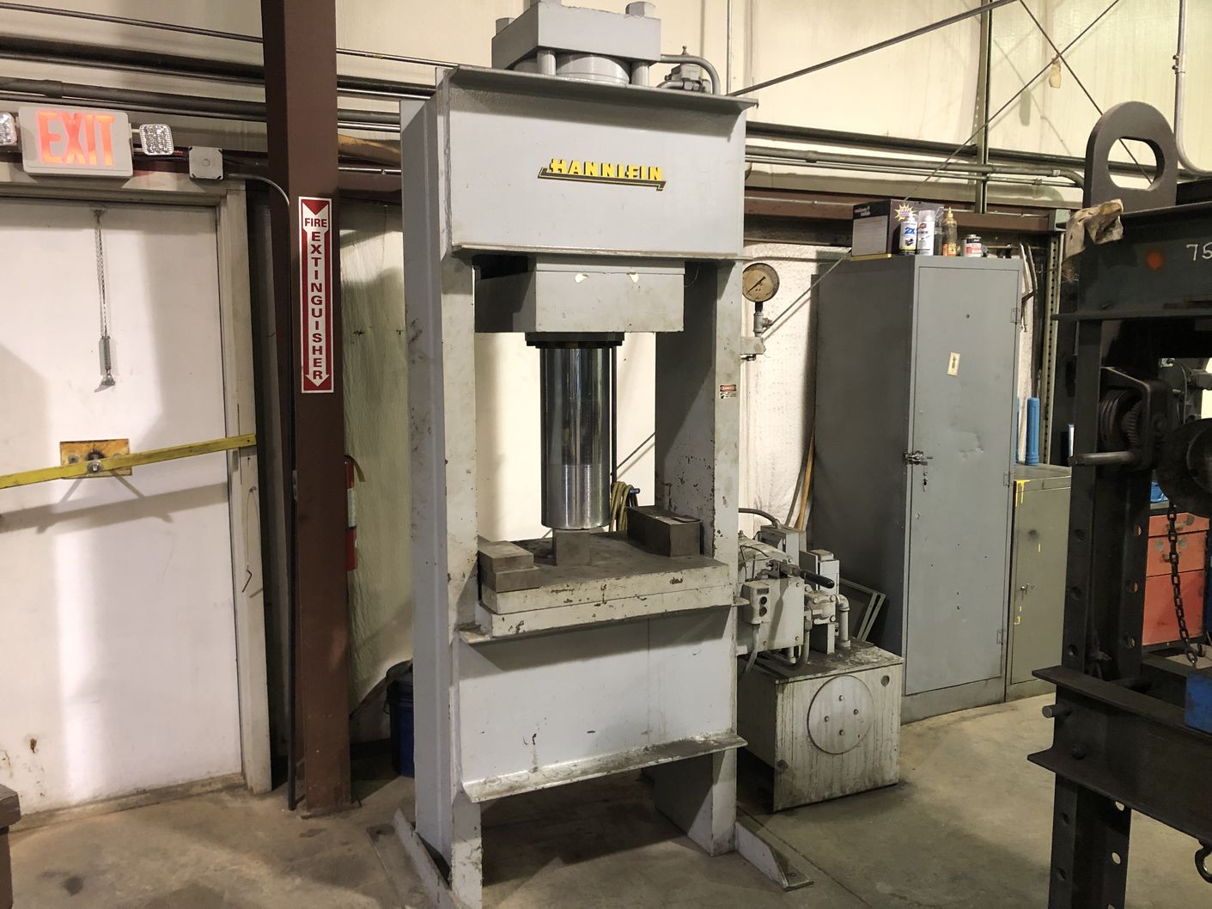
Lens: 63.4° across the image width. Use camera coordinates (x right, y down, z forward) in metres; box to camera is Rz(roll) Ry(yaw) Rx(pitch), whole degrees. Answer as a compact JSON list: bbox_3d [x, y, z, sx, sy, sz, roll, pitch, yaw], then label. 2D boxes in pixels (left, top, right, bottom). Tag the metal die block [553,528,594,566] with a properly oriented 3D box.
[{"bbox_3d":[-0.102,0.271,2.943,0.104,0.105,0.105,-1,6,-6],"label":"metal die block"}]

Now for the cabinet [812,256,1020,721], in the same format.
[{"bbox_3d":[1.403,0.130,4.481,0.605,1.970,0.615,-3,7,-25],"label":"cabinet"}]

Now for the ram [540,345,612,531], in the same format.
[{"bbox_3d":[-0.092,-0.051,2.993,0.210,0.550,0.210,0,6,0],"label":"ram"}]

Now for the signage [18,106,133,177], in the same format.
[{"bbox_3d":[-1.690,-0.991,3.125,0.305,0.195,0.050,-3,7,-27],"label":"signage"}]

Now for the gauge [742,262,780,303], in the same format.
[{"bbox_3d":[0.484,-0.538,3.077,0.125,0.125,0.055,-2,6,-12],"label":"gauge"}]

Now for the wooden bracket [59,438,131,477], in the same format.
[{"bbox_3d":[-1.684,0.014,3.237,0.200,0.114,0.042,-3,7,-28],"label":"wooden bracket"}]

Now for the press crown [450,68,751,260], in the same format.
[{"bbox_3d":[-0.059,-0.776,2.814,0.882,0.441,0.460,-3,7,-25],"label":"press crown"}]

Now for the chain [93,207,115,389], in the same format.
[{"bbox_3d":[-1.635,-0.507,3.195,0.045,0.575,0.035,-3,7,-27],"label":"chain"}]

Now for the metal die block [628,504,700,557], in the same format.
[{"bbox_3d":[0.178,0.247,3.162,0.101,0.105,0.296,-3,7,-25],"label":"metal die block"}]

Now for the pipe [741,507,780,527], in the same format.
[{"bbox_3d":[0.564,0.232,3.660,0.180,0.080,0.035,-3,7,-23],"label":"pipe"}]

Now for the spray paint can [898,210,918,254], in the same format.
[{"bbox_3d":[1.267,-0.917,4.079,0.066,0.190,0.066,0,7,0],"label":"spray paint can"}]

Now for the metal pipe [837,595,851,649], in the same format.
[{"bbox_3d":[0.904,0.634,3.720,0.050,0.200,0.038,-3,7,-23],"label":"metal pipe"}]

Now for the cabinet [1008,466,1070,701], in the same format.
[{"bbox_3d":[1.966,0.571,4.663,0.619,0.997,0.466,-3,7,-25],"label":"cabinet"}]

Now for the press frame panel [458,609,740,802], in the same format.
[{"bbox_3d":[0.020,0.678,2.815,0.887,0.452,0.112,-3,7,-25],"label":"press frame panel"}]

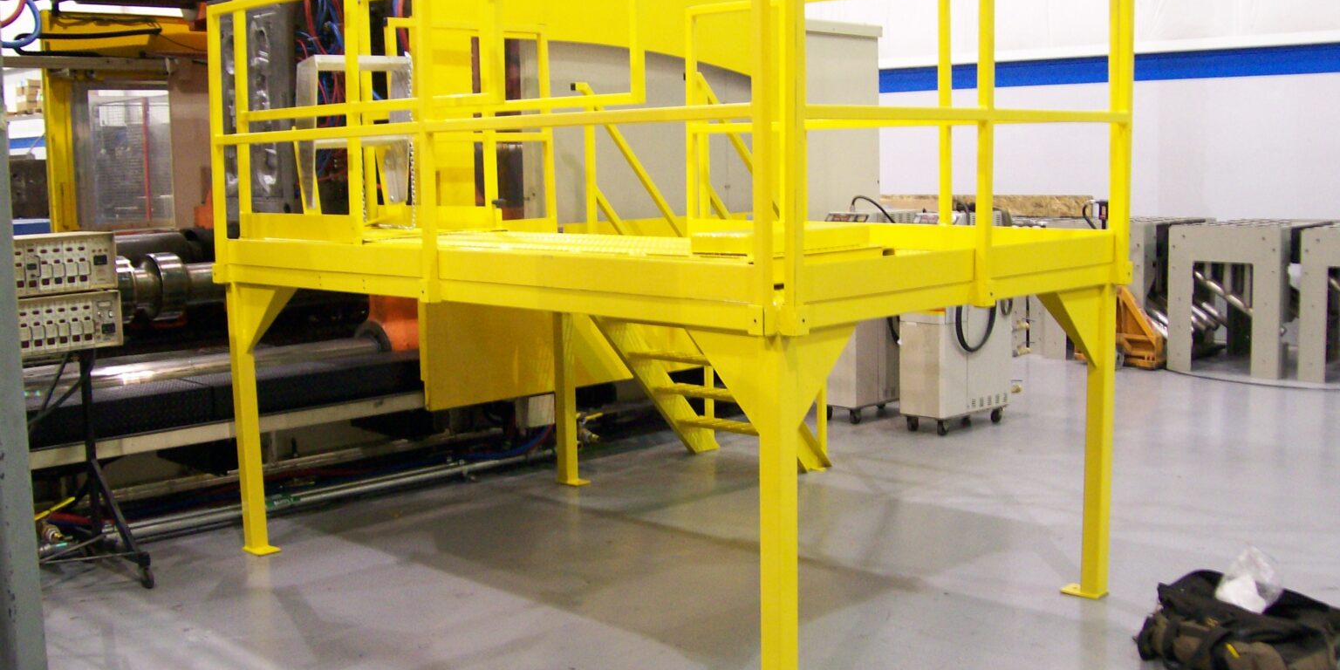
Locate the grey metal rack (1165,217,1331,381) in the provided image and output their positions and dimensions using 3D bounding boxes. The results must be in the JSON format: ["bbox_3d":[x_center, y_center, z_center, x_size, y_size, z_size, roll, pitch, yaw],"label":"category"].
[{"bbox_3d":[4.324,-0.288,10.461,0.860,1.100,0.880,-8,10,-44],"label":"grey metal rack"}]

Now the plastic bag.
[{"bbox_3d":[1.833,0.764,4.412,0.160,0.205,0.180,-8,10,-44],"label":"plastic bag"}]

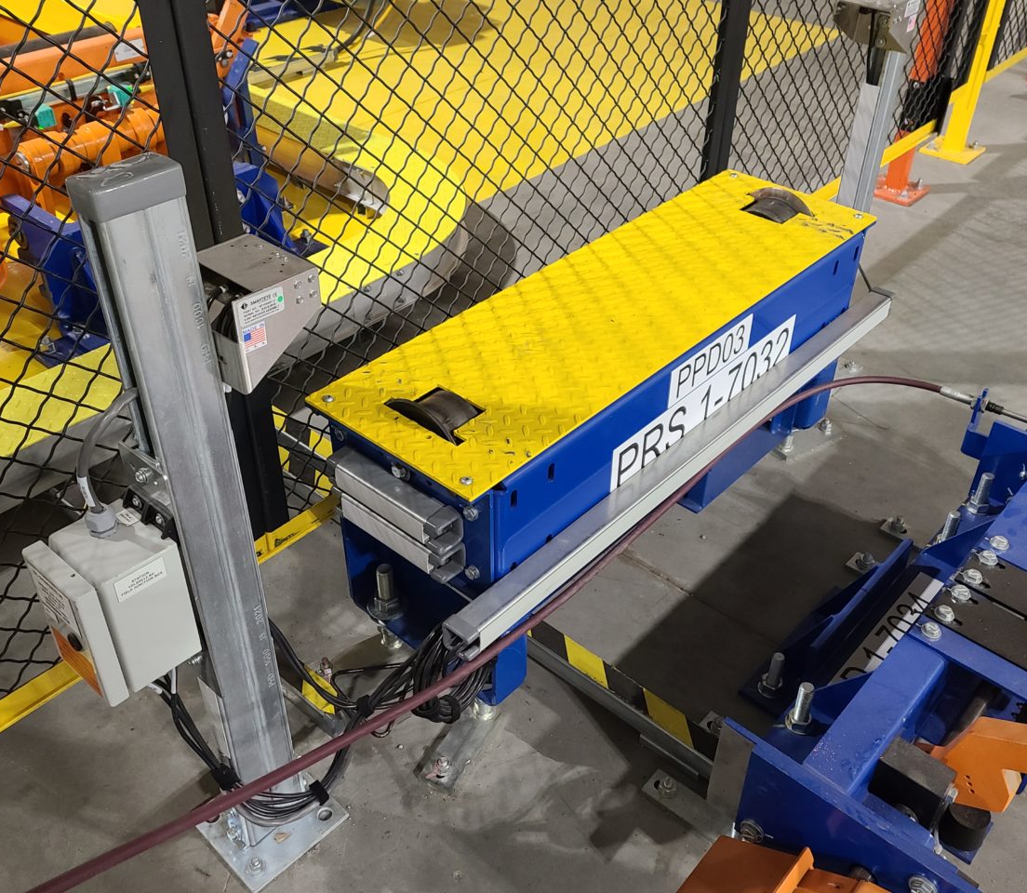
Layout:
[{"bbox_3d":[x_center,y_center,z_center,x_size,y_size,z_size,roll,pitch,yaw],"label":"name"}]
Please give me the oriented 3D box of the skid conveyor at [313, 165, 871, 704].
[{"bbox_3d":[0.211,-0.085,1.614,0.331,0.437,1.165,28,44,32],"label":"skid conveyor"}]

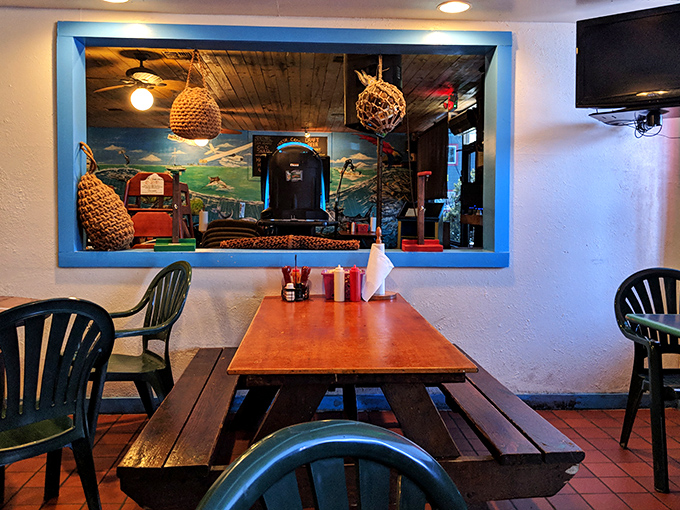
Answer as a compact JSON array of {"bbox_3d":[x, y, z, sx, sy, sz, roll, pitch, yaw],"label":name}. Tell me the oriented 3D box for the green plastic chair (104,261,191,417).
[{"bbox_3d":[-1.050,0.495,2.660,0.580,0.910,0.570,-2,5,-33],"label":"green plastic chair"}]

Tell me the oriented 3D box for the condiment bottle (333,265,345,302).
[{"bbox_3d":[-0.004,0.155,2.870,0.058,0.200,0.058,0,4,-3],"label":"condiment bottle"}]

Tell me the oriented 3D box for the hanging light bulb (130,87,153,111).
[{"bbox_3d":[-1.863,-1.470,5.000,0.210,0.215,0.210,0,4,-3],"label":"hanging light bulb"}]

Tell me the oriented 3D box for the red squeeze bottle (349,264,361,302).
[{"bbox_3d":[0.083,0.155,2.870,0.058,0.200,0.058,0,4,-3],"label":"red squeeze bottle"}]

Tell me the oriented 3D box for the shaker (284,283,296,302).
[{"bbox_3d":[-0.267,0.202,2.860,0.055,0.102,0.055,0,4,-3],"label":"shaker"}]

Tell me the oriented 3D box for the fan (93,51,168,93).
[{"bbox_3d":[-1.875,-1.735,5.000,1.250,0.360,1.250,0,4,-3],"label":"fan"}]

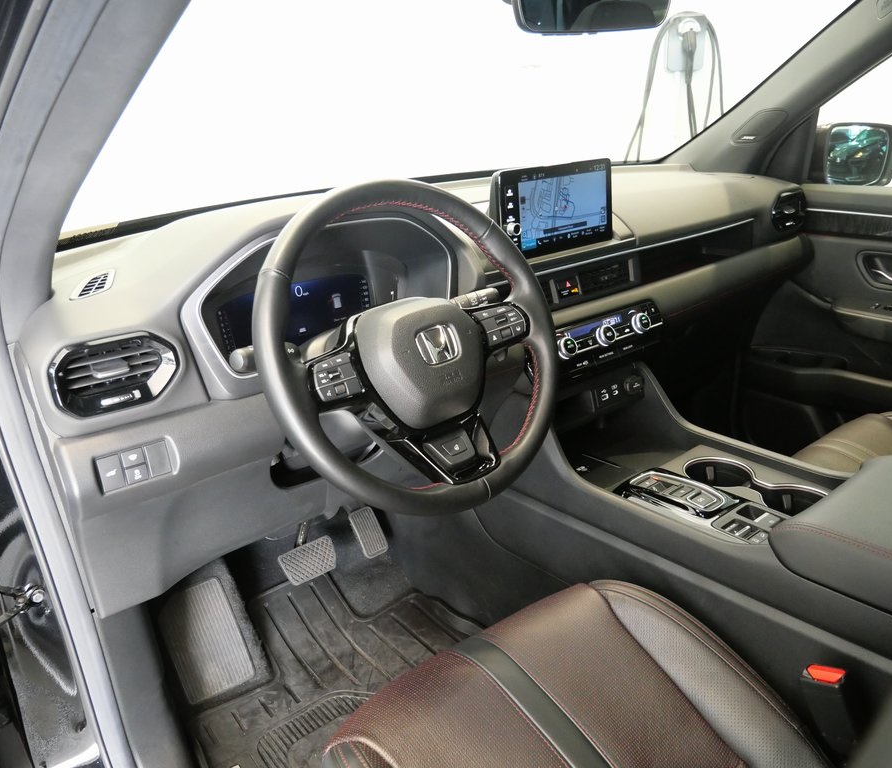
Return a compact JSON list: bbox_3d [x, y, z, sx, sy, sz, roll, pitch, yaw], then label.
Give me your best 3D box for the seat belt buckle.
[{"bbox_3d":[0.433,0.366,0.799,0.030,0.100,0.051,-19,3,-35],"label":"seat belt buckle"}]

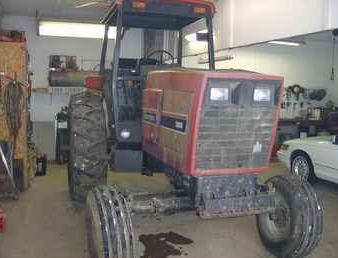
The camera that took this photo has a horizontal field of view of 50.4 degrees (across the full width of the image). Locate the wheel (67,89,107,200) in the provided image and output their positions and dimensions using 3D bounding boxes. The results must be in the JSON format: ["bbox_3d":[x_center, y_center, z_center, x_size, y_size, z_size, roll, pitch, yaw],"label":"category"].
[{"bbox_3d":[-1.287,0.274,5.572,0.480,1.700,1.700,-1,3,-18],"label":"wheel"}]

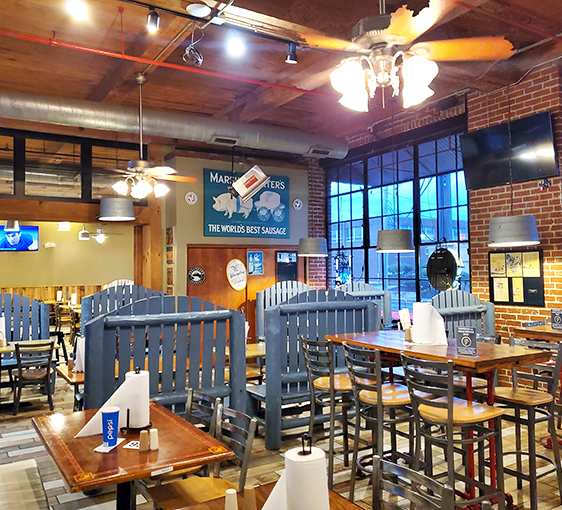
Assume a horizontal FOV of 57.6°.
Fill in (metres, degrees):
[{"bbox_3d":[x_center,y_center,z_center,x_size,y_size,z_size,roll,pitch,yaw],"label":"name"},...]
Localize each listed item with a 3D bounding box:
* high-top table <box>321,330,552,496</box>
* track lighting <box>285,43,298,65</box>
[{"bbox_3d":[1.156,1.240,4.069,0.780,1.070,1.570,0,-2,-33],"label":"high-top table"},{"bbox_3d":[0.102,-1.953,4.950,0.115,0.215,0.130,0,-2,-33],"label":"track lighting"}]

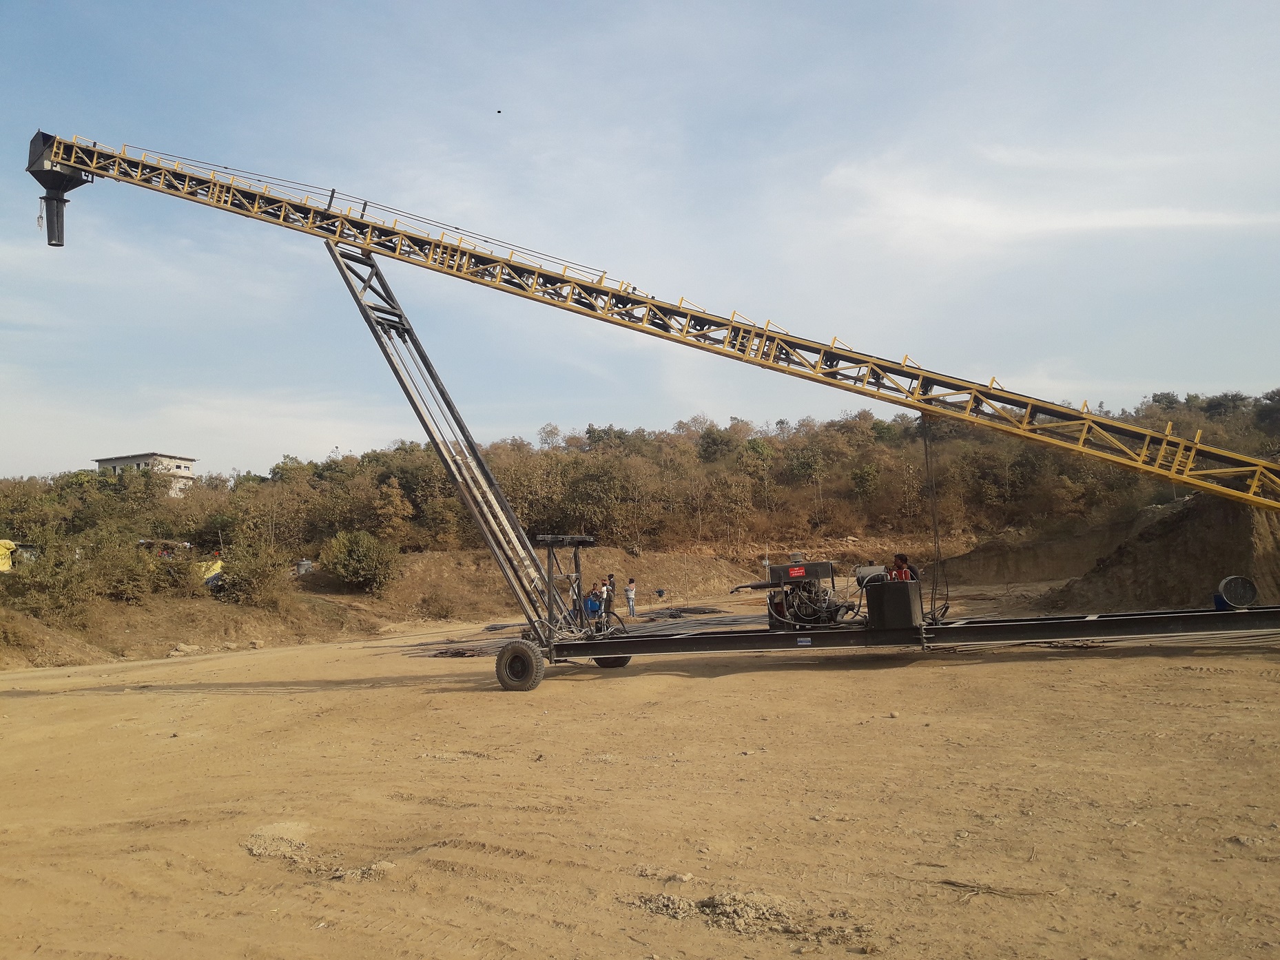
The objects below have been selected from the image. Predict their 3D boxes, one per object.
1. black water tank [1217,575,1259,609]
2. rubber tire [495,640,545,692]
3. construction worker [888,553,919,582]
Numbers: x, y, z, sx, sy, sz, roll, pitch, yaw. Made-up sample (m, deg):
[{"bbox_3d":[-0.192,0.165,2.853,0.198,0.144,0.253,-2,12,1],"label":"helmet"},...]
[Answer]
[{"bbox_3d":[9.298,1.731,16.086,0.480,0.480,0.660,-7,-6,27],"label":"black water tank"},{"bbox_3d":[-2.406,3.750,20.900,1.030,1.030,0.280,-7,-6,27],"label":"rubber tire"},{"bbox_3d":[4.834,2.085,18.679,0.420,1.500,0.500,0,-6,-30],"label":"construction worker"}]

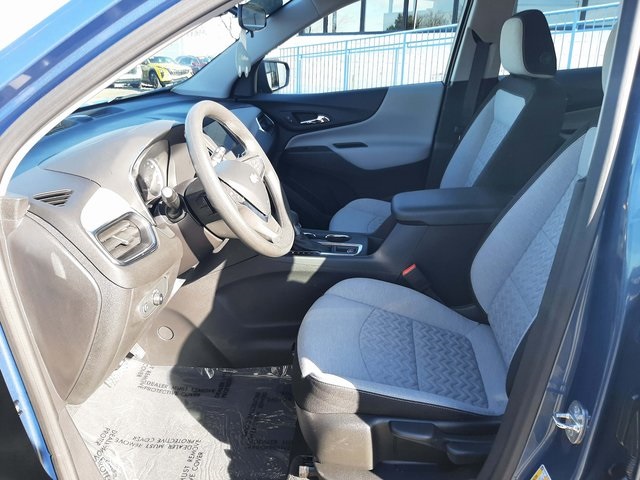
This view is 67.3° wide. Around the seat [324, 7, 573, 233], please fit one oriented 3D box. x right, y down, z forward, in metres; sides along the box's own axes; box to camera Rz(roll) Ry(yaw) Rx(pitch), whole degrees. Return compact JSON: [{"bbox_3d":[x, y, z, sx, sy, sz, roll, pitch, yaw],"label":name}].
[{"bbox_3d":[0.391,-0.292,1.744,0.788,0.946,0.532,0,23,6],"label":"seat"}]

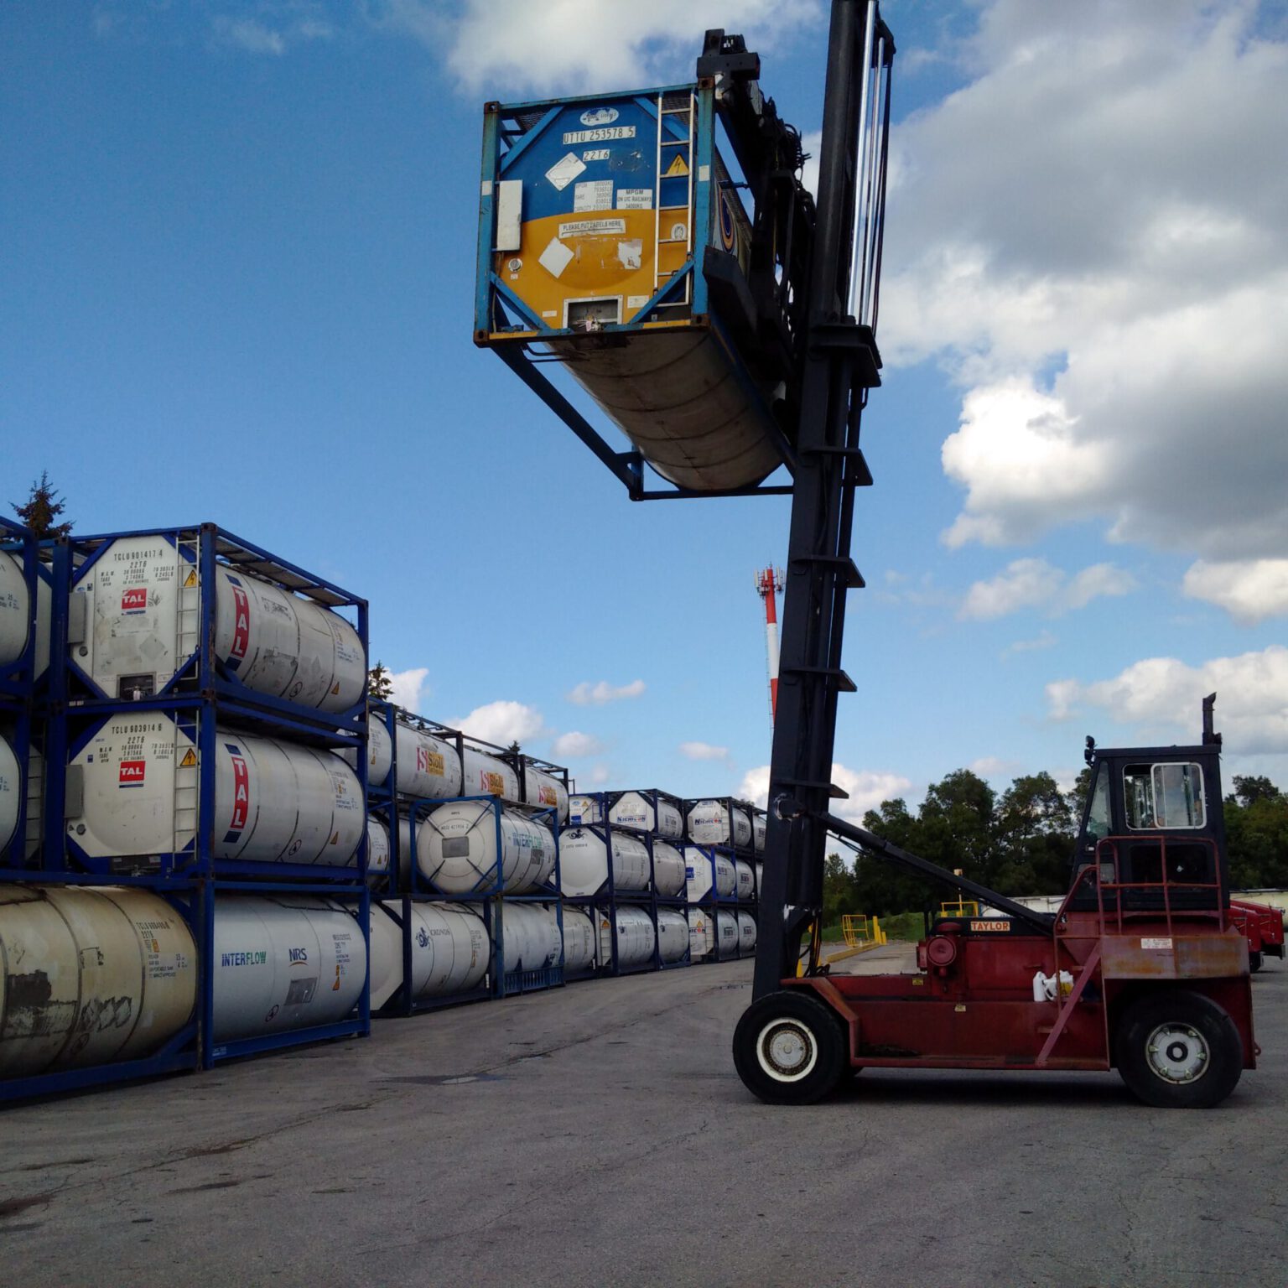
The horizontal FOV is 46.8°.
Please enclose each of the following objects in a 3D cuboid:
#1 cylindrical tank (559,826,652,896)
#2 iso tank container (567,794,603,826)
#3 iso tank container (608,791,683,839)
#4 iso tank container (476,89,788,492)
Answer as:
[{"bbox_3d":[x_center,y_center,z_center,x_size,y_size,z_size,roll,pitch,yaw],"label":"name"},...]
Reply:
[{"bbox_3d":[-1.557,8.177,55.075,2.438,2.591,6.058,-5,-11,14],"label":"cylindrical tank"},{"bbox_3d":[-2.356,8.948,73.103,2.438,2.591,6.058,-5,-11,12],"label":"iso tank container"},{"bbox_3d":[0.138,8.621,71.967,2.438,2.591,6.058,-5,-11,12],"label":"iso tank container"},{"bbox_3d":[0.262,-3.818,17.766,2.438,2.591,6.058,-1,-10,15],"label":"iso tank container"}]

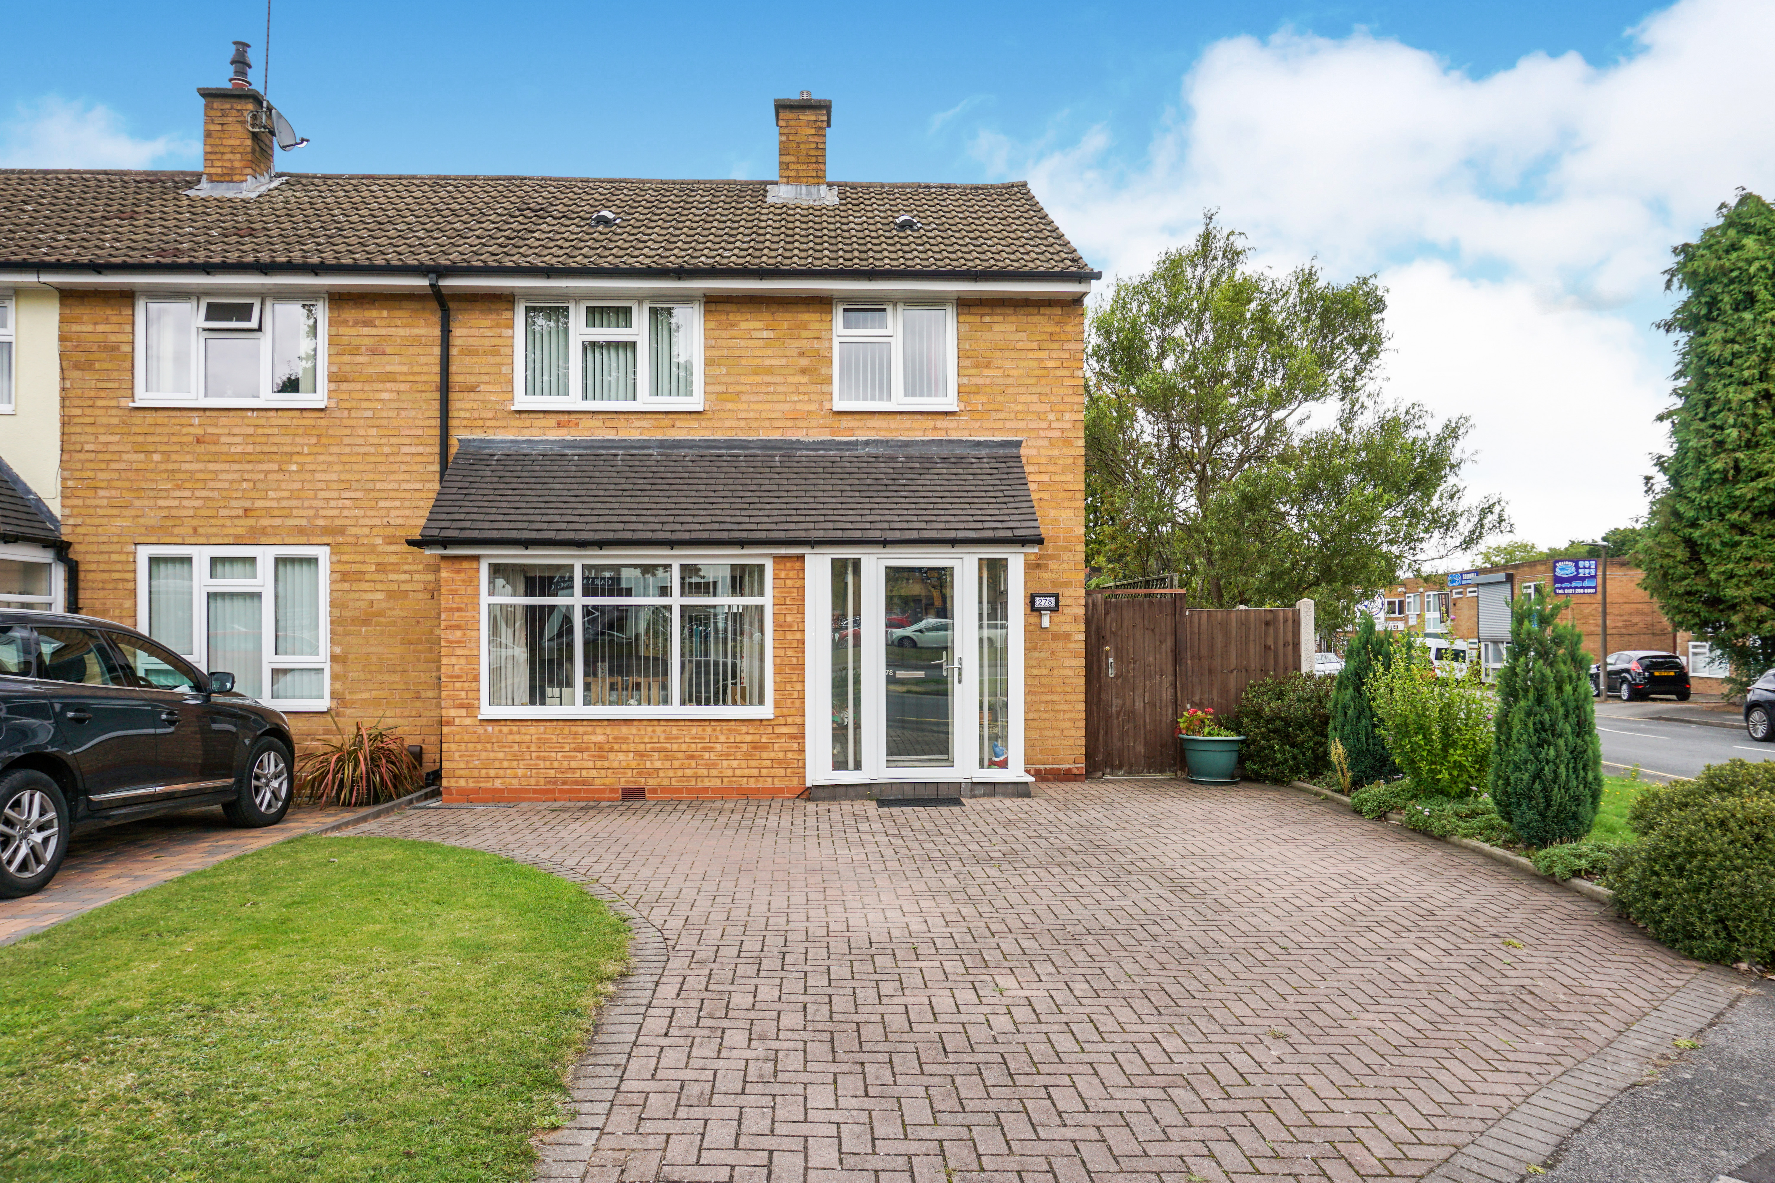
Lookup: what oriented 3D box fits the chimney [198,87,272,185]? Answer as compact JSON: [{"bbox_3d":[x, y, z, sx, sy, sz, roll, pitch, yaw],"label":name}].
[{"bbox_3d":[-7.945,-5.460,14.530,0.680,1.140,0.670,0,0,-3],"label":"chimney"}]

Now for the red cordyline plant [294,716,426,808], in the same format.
[{"bbox_3d":[-4.889,1.579,10.950,1.150,0.840,1.000,0,0,-3],"label":"red cordyline plant"}]

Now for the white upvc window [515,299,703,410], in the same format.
[{"bbox_3d":[-2.707,-2.305,11.510,1.830,1.070,0.110,0,0,-3],"label":"white upvc window"}]

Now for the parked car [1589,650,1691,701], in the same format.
[{"bbox_3d":[23.666,2.613,37.309,1.750,1.480,3.950,0,0,12],"label":"parked car"}]

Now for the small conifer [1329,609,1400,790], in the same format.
[{"bbox_3d":[4.509,1.031,11.200,0.660,1.650,0.660,0,0,-3],"label":"small conifer"}]

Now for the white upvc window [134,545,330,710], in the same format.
[{"bbox_3d":[-6.244,0.351,11.297,1.809,1.588,0.120,0,0,-3],"label":"white upvc window"}]

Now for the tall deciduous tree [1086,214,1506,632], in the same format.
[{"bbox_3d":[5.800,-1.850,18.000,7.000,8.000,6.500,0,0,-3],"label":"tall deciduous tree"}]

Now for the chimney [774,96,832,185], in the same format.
[{"bbox_3d":[-1.024,-5.350,14.450,0.680,1.080,0.660,0,0,-3],"label":"chimney"}]

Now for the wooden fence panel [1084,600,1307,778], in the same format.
[{"bbox_3d":[3.079,0.966,11.860,2.170,1.790,0.100,0,0,-3],"label":"wooden fence panel"}]

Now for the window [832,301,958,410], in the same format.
[{"bbox_3d":[0.075,-2.320,11.640,1.220,1.070,0.110,0,0,-3],"label":"window"}]

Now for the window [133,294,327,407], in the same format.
[{"bbox_3d":[-6.272,-2.299,11.311,1.798,1.088,0.120,0,0,-3],"label":"window"}]

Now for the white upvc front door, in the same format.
[{"bbox_3d":[0.252,0.705,10.600,1.940,2.080,0.130,0,0,-3],"label":"white upvc front door"}]

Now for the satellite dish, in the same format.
[{"bbox_3d":[-7.282,-5.631,14.400,0.450,0.530,0.510,0,0,6],"label":"satellite dish"}]

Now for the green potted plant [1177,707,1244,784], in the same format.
[{"bbox_3d":[3.155,1.490,11.550,0.650,0.720,0.630,0,0,-3],"label":"green potted plant"}]

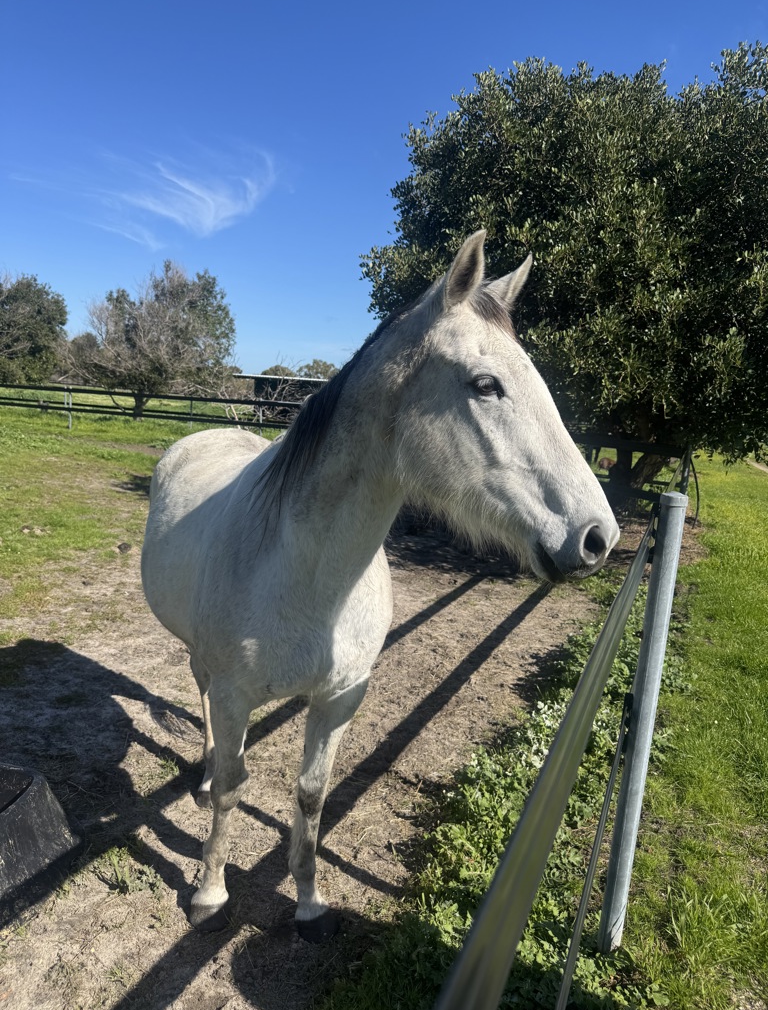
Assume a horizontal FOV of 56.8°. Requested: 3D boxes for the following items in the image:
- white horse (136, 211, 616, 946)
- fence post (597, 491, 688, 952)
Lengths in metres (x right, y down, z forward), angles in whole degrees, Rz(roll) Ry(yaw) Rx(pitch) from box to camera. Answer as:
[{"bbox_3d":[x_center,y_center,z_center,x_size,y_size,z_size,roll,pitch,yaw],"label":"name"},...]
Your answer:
[{"bbox_3d":[-0.328,0.265,2.245,0.780,1.900,2.060,1,8,-24],"label":"white horse"},{"bbox_3d":[0.739,0.651,2.030,0.070,1.385,0.070,5,8,0],"label":"fence post"}]

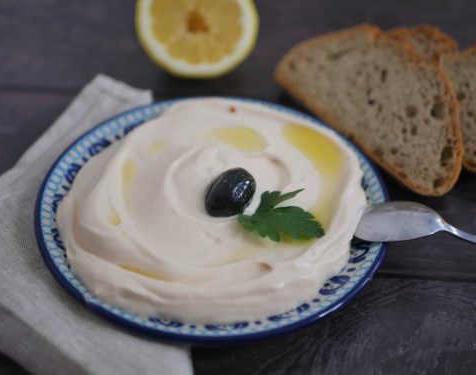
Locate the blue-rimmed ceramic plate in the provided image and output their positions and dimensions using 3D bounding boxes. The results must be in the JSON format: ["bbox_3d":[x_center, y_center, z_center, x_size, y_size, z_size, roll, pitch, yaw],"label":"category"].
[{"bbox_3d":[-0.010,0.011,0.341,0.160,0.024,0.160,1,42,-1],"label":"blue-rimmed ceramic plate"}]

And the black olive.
[{"bbox_3d":[-0.003,0.003,0.323,0.019,0.019,0.028,27,48,25],"label":"black olive"}]

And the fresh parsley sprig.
[{"bbox_3d":[0.018,0.012,0.318,0.037,0.012,0.033,8,43,6],"label":"fresh parsley sprig"}]

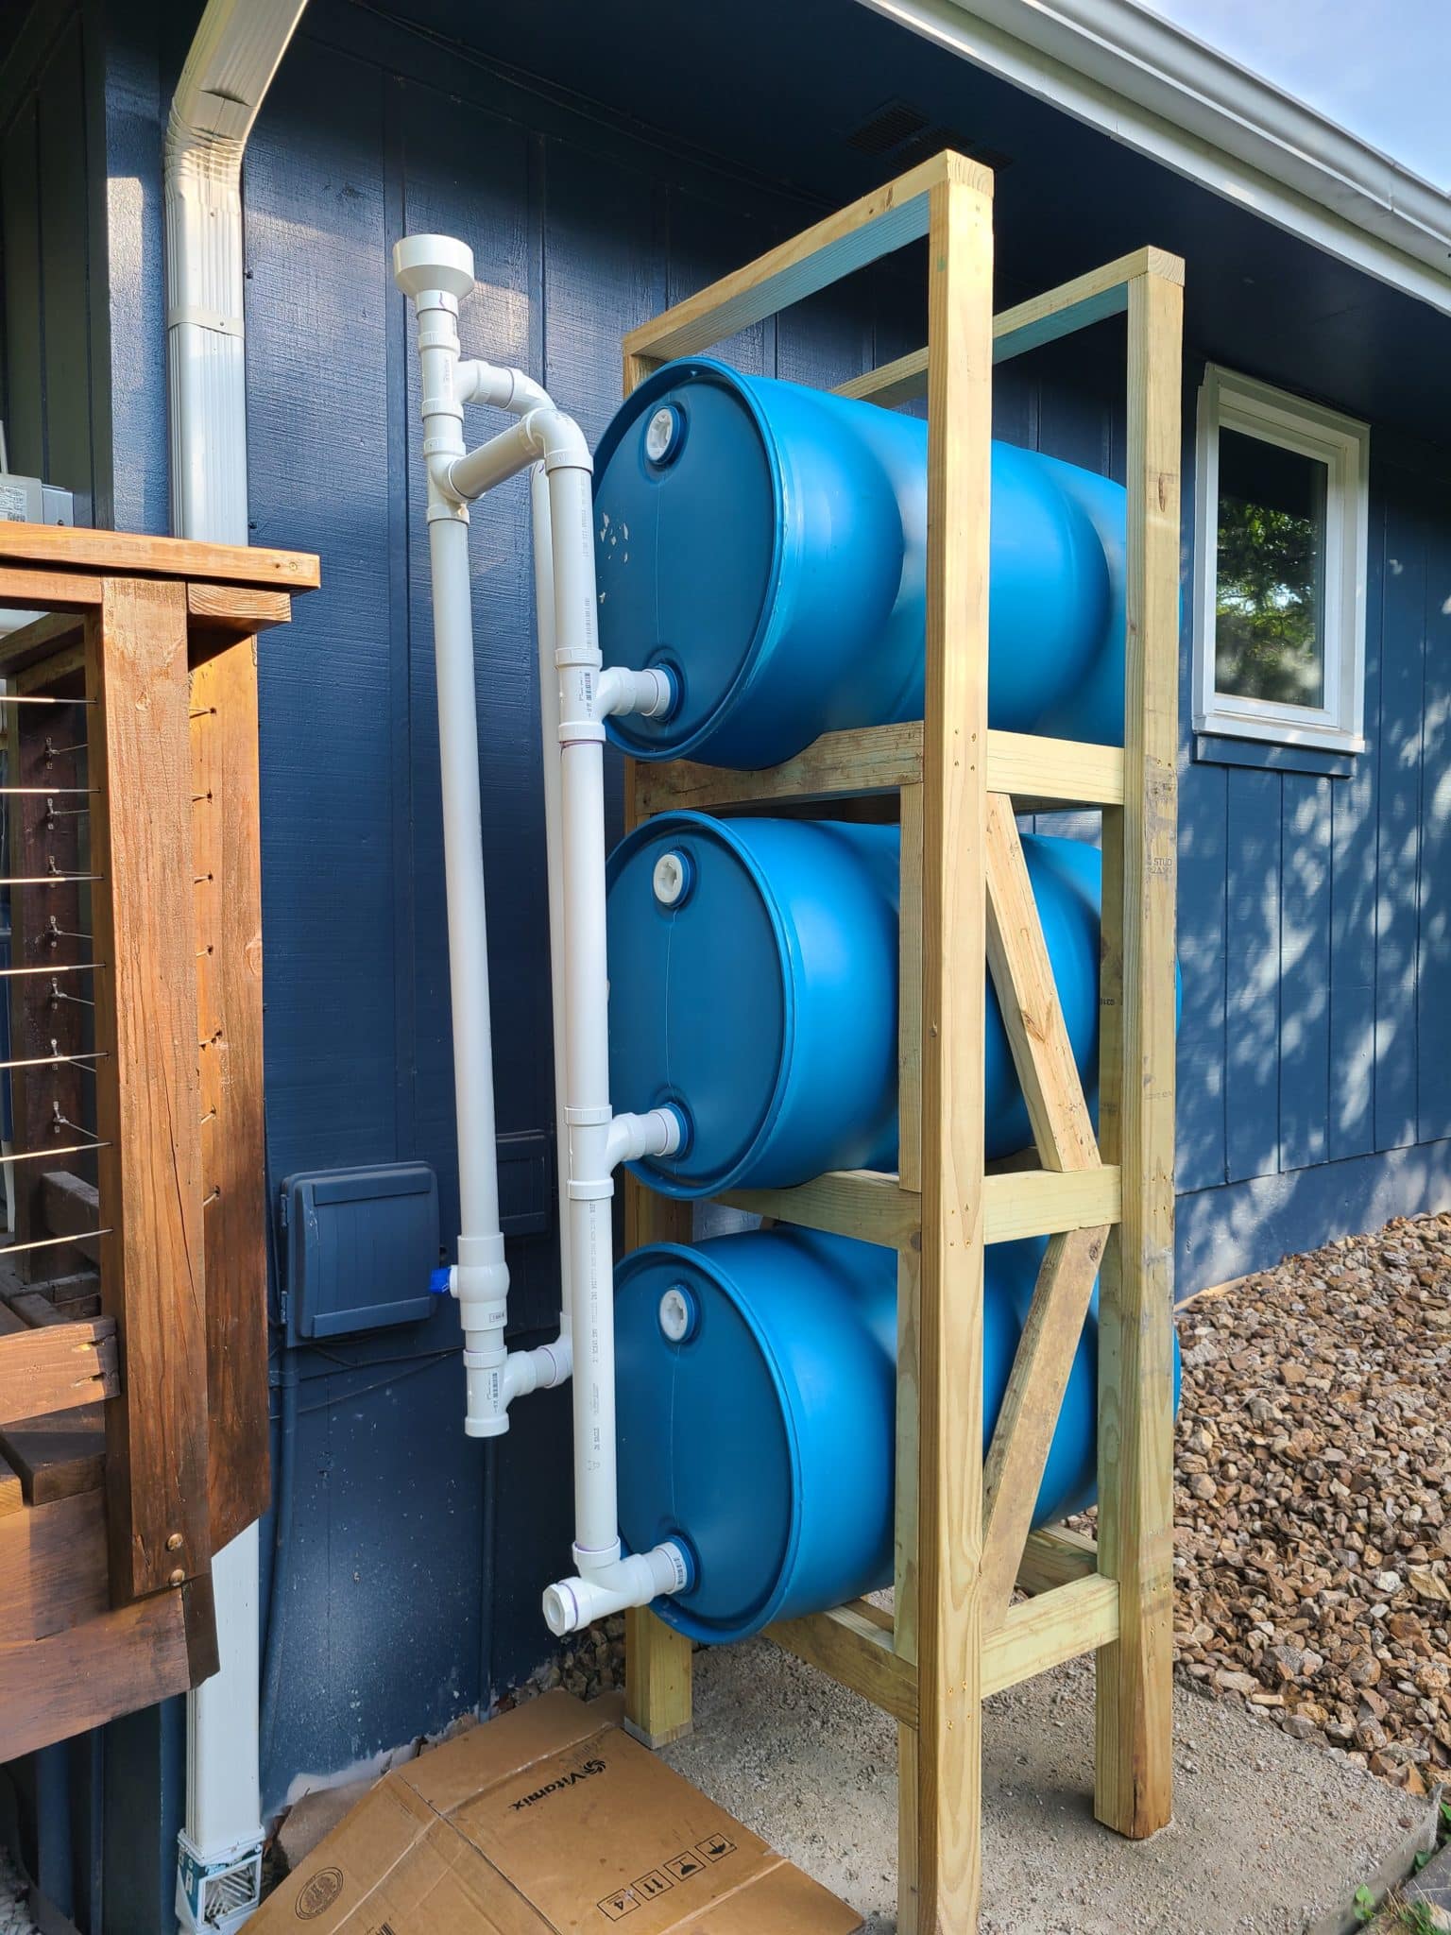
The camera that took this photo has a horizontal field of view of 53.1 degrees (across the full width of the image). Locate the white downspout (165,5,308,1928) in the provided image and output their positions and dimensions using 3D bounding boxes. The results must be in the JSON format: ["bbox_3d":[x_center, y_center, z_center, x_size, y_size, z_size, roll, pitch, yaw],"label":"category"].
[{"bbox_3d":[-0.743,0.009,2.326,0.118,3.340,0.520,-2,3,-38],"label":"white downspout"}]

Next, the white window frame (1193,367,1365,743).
[{"bbox_3d":[1.764,-1.248,4.601,0.945,1.093,0.095,-1,2,-38],"label":"white window frame"}]

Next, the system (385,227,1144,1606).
[{"bbox_3d":[0.113,-0.081,2.392,1.100,2.150,0.740,-1,2,-38],"label":"system"}]

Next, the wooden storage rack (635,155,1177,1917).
[{"bbox_3d":[0.264,0.134,2.404,0.526,2.440,0.762,-1,2,-38],"label":"wooden storage rack"}]

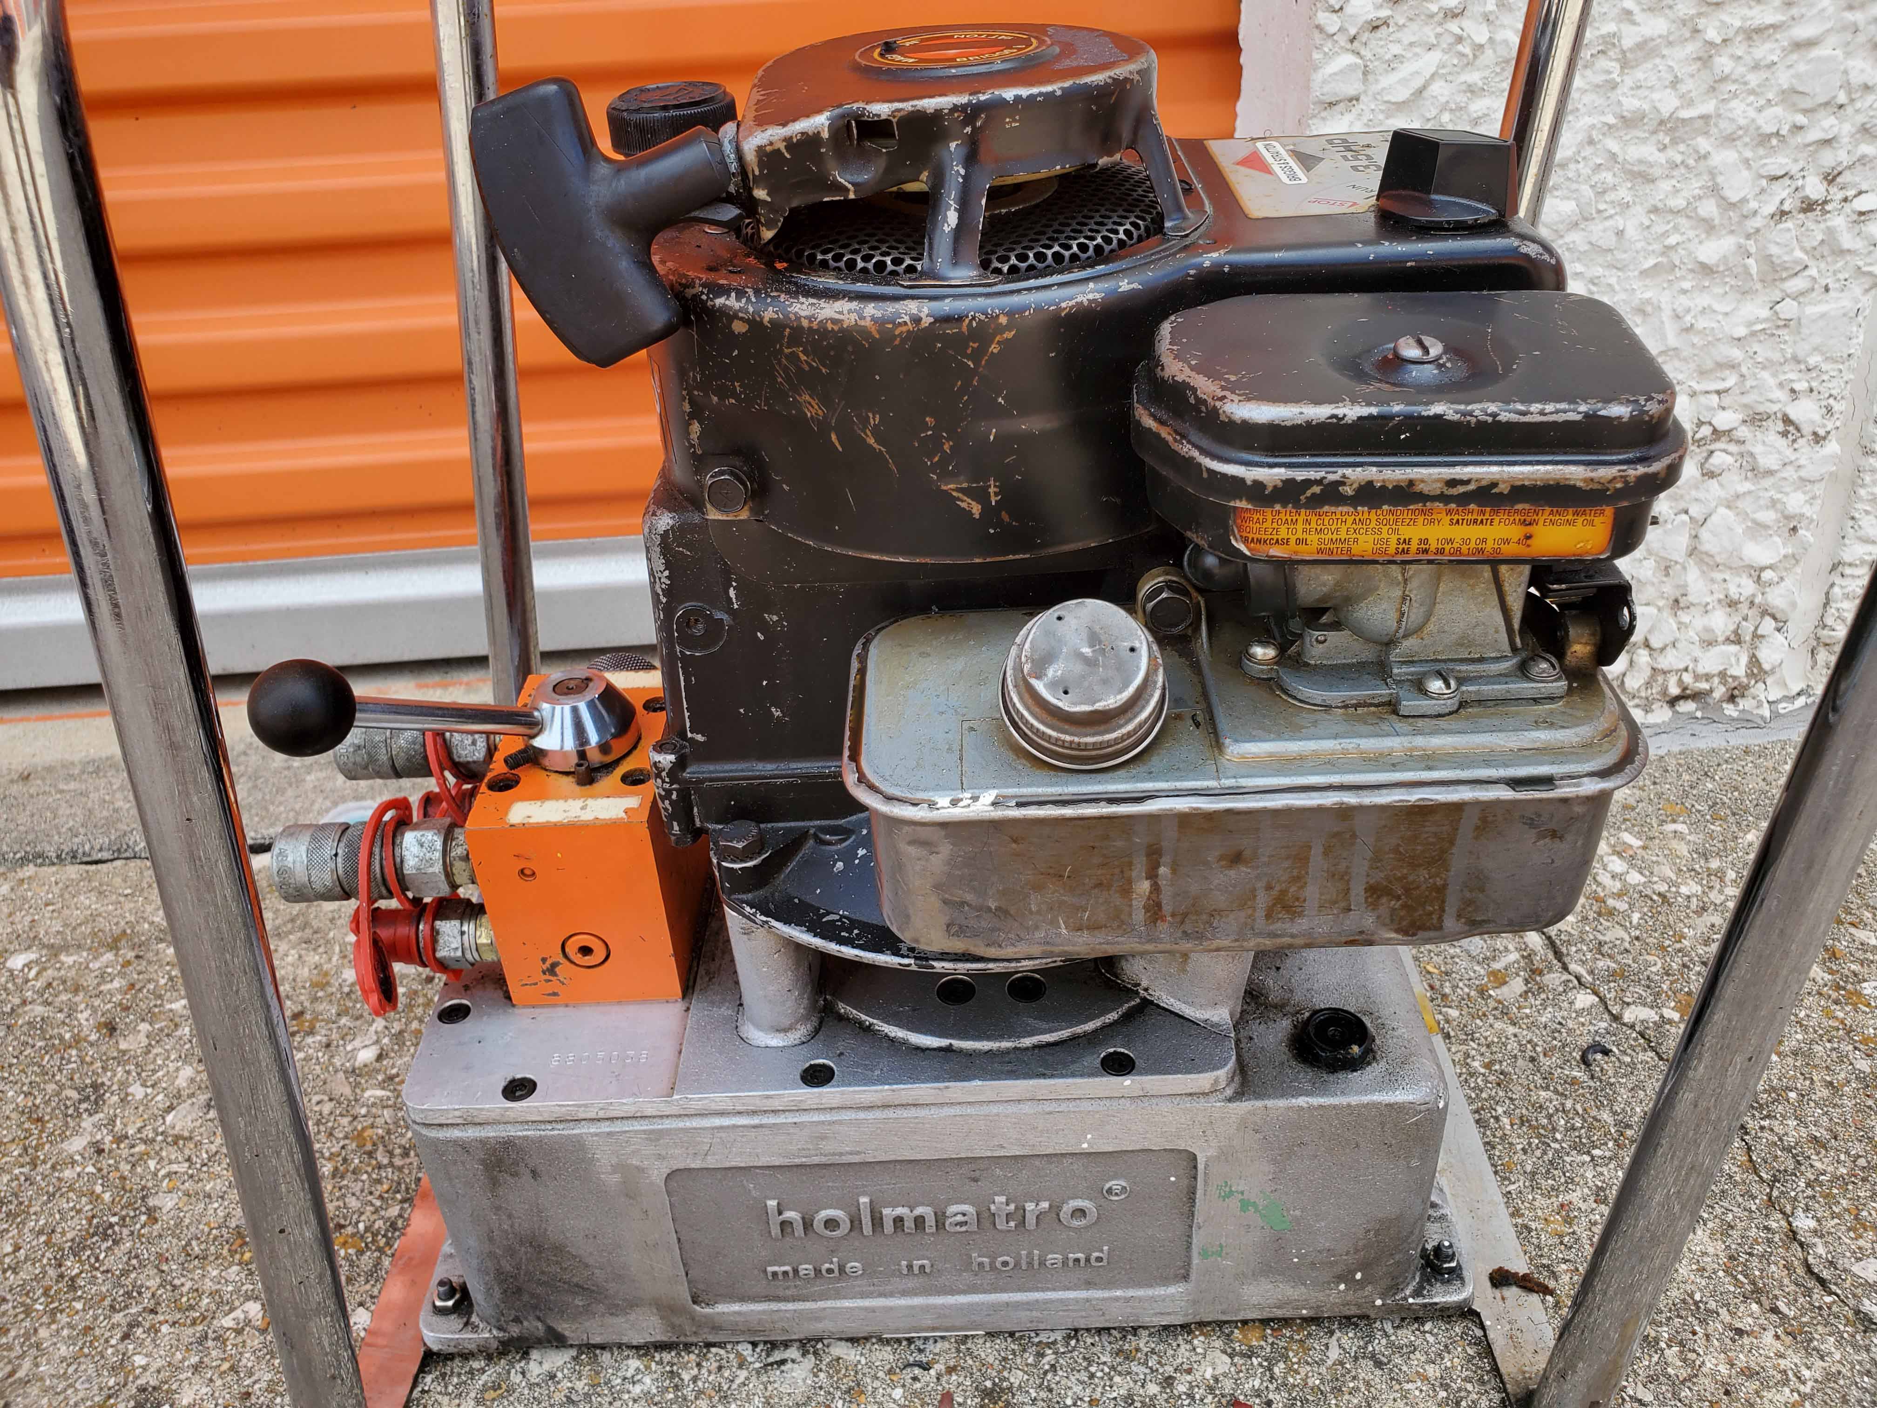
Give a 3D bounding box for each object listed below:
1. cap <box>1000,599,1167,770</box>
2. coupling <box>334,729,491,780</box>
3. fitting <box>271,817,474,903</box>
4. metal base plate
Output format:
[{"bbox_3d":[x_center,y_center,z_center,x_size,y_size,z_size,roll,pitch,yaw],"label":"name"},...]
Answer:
[{"bbox_3d":[0.040,-0.008,0.385,0.046,0.024,0.046,-2,63,5],"label":"cap"},{"bbox_3d":[-0.206,0.016,0.578,0.083,0.029,0.029,-3,34,1],"label":"coupling"},{"bbox_3d":[-0.204,0.057,0.518,0.080,0.029,0.029,-3,34,1],"label":"fitting"},{"bbox_3d":[-0.001,0.143,0.623,0.440,0.155,0.197,-3,34,1],"label":"metal base plate"}]

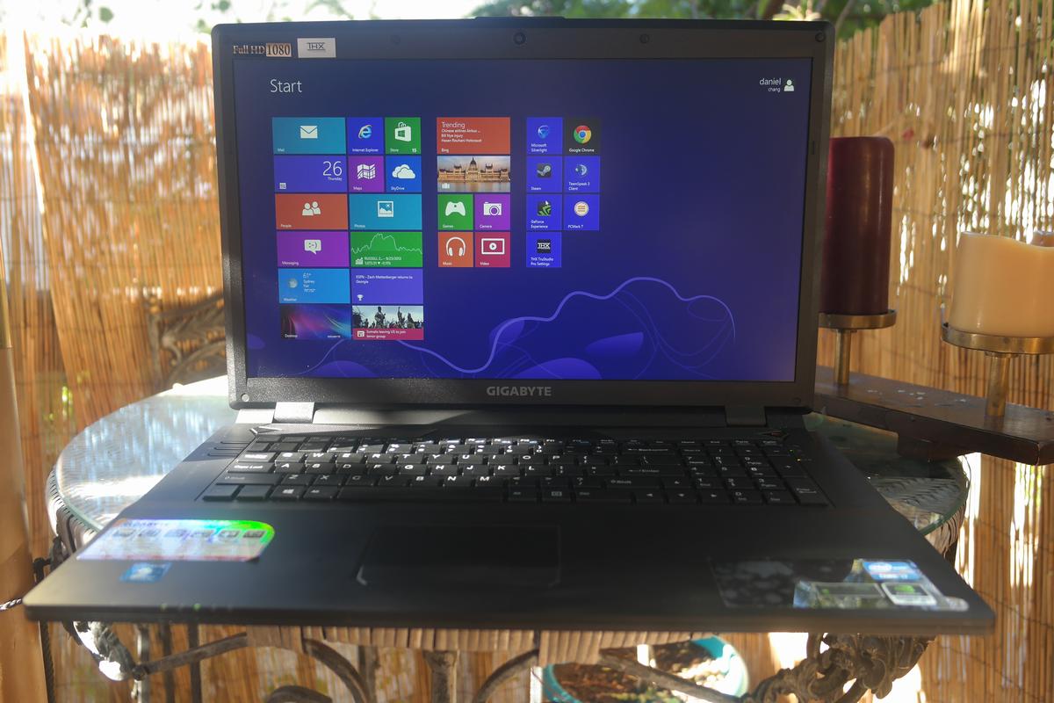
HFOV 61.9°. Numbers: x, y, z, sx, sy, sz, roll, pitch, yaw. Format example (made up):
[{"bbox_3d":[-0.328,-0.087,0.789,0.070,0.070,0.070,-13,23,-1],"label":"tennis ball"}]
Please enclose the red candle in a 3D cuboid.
[{"bbox_3d":[0.274,-0.102,0.746,0.070,0.150,0.070,-1,10,0],"label":"red candle"}]

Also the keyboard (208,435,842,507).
[{"bbox_3d":[-0.007,0.070,0.528,0.344,0.006,0.103,0,14,1],"label":"keyboard"}]

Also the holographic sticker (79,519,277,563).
[{"bbox_3d":[-0.170,0.093,0.436,0.084,0.001,0.044,0,14,1],"label":"holographic sticker"}]

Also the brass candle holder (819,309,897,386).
[{"bbox_3d":[0.276,-0.004,0.762,0.083,0.066,0.083,-1,10,0],"label":"brass candle holder"}]

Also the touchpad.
[{"bbox_3d":[-0.031,0.097,0.421,0.093,0.003,0.063,0,14,1],"label":"touchpad"}]

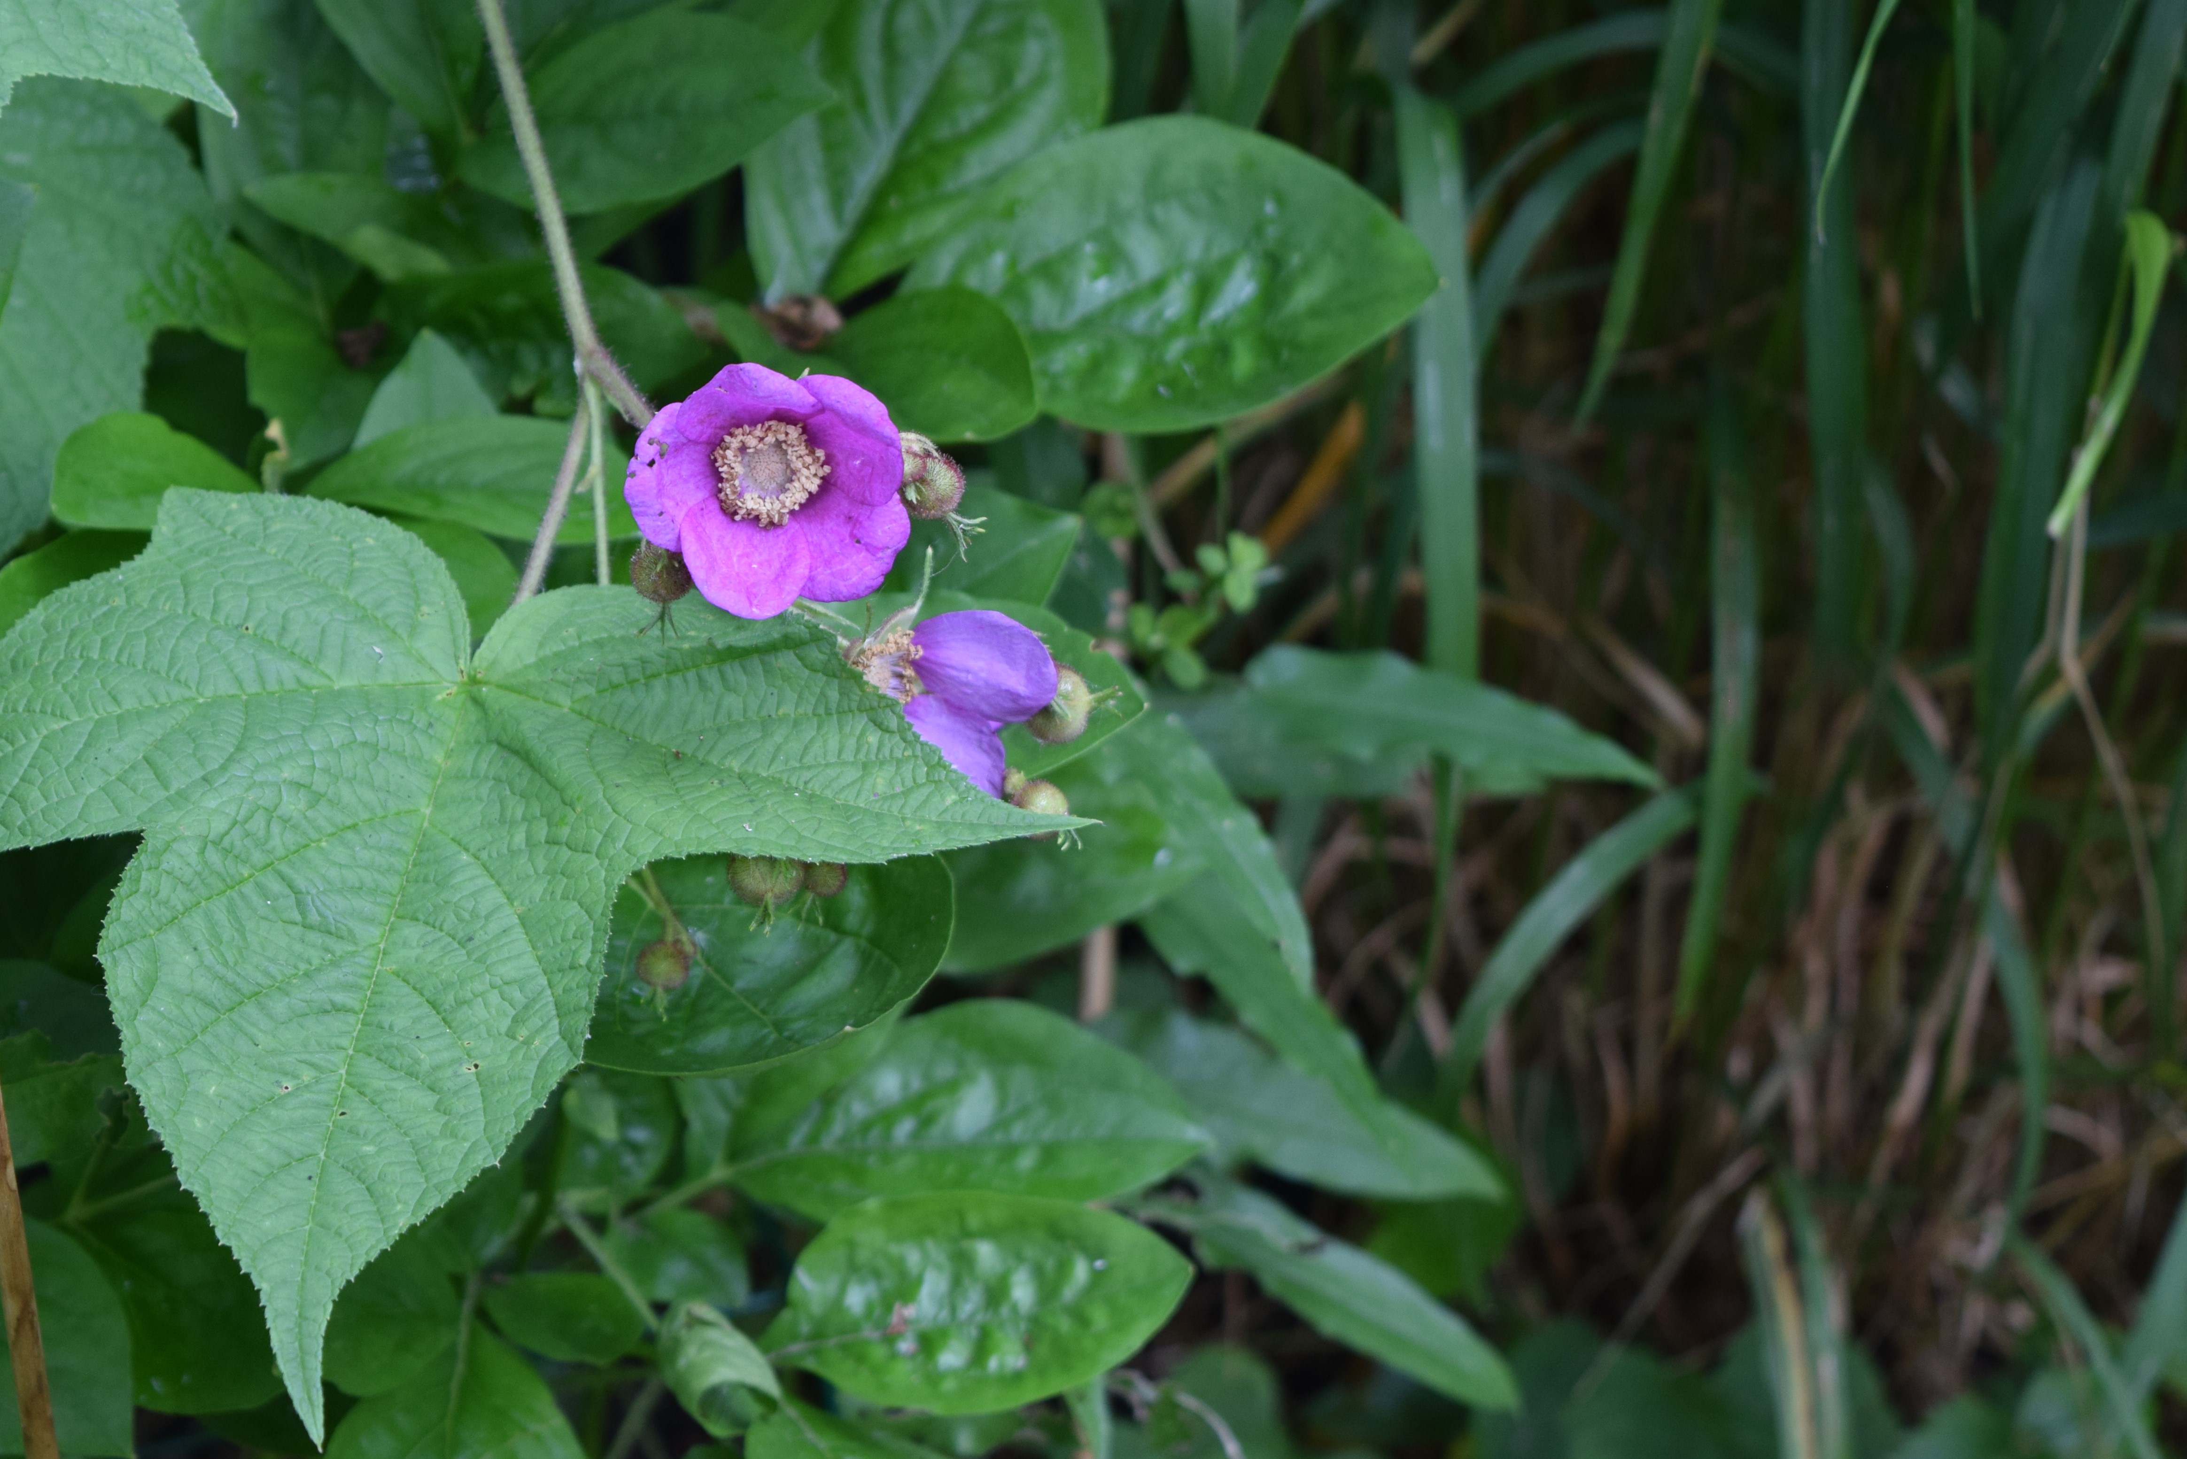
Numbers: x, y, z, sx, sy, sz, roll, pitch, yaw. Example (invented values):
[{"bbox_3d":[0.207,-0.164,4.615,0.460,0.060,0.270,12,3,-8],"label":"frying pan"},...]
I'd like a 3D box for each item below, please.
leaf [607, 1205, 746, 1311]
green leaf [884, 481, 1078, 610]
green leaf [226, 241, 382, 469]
[{"bbox_3d":[-0.085,0.109,1.020,0.029,0.008,0.027,9,45,5],"label":"leaf"},{"bbox_3d":[-0.022,-0.032,0.890,0.050,0.009,0.034,-11,55,-15],"label":"green leaf"},{"bbox_3d":[-0.142,-0.068,0.900,0.024,0.010,0.041,7,60,4],"label":"green leaf"}]

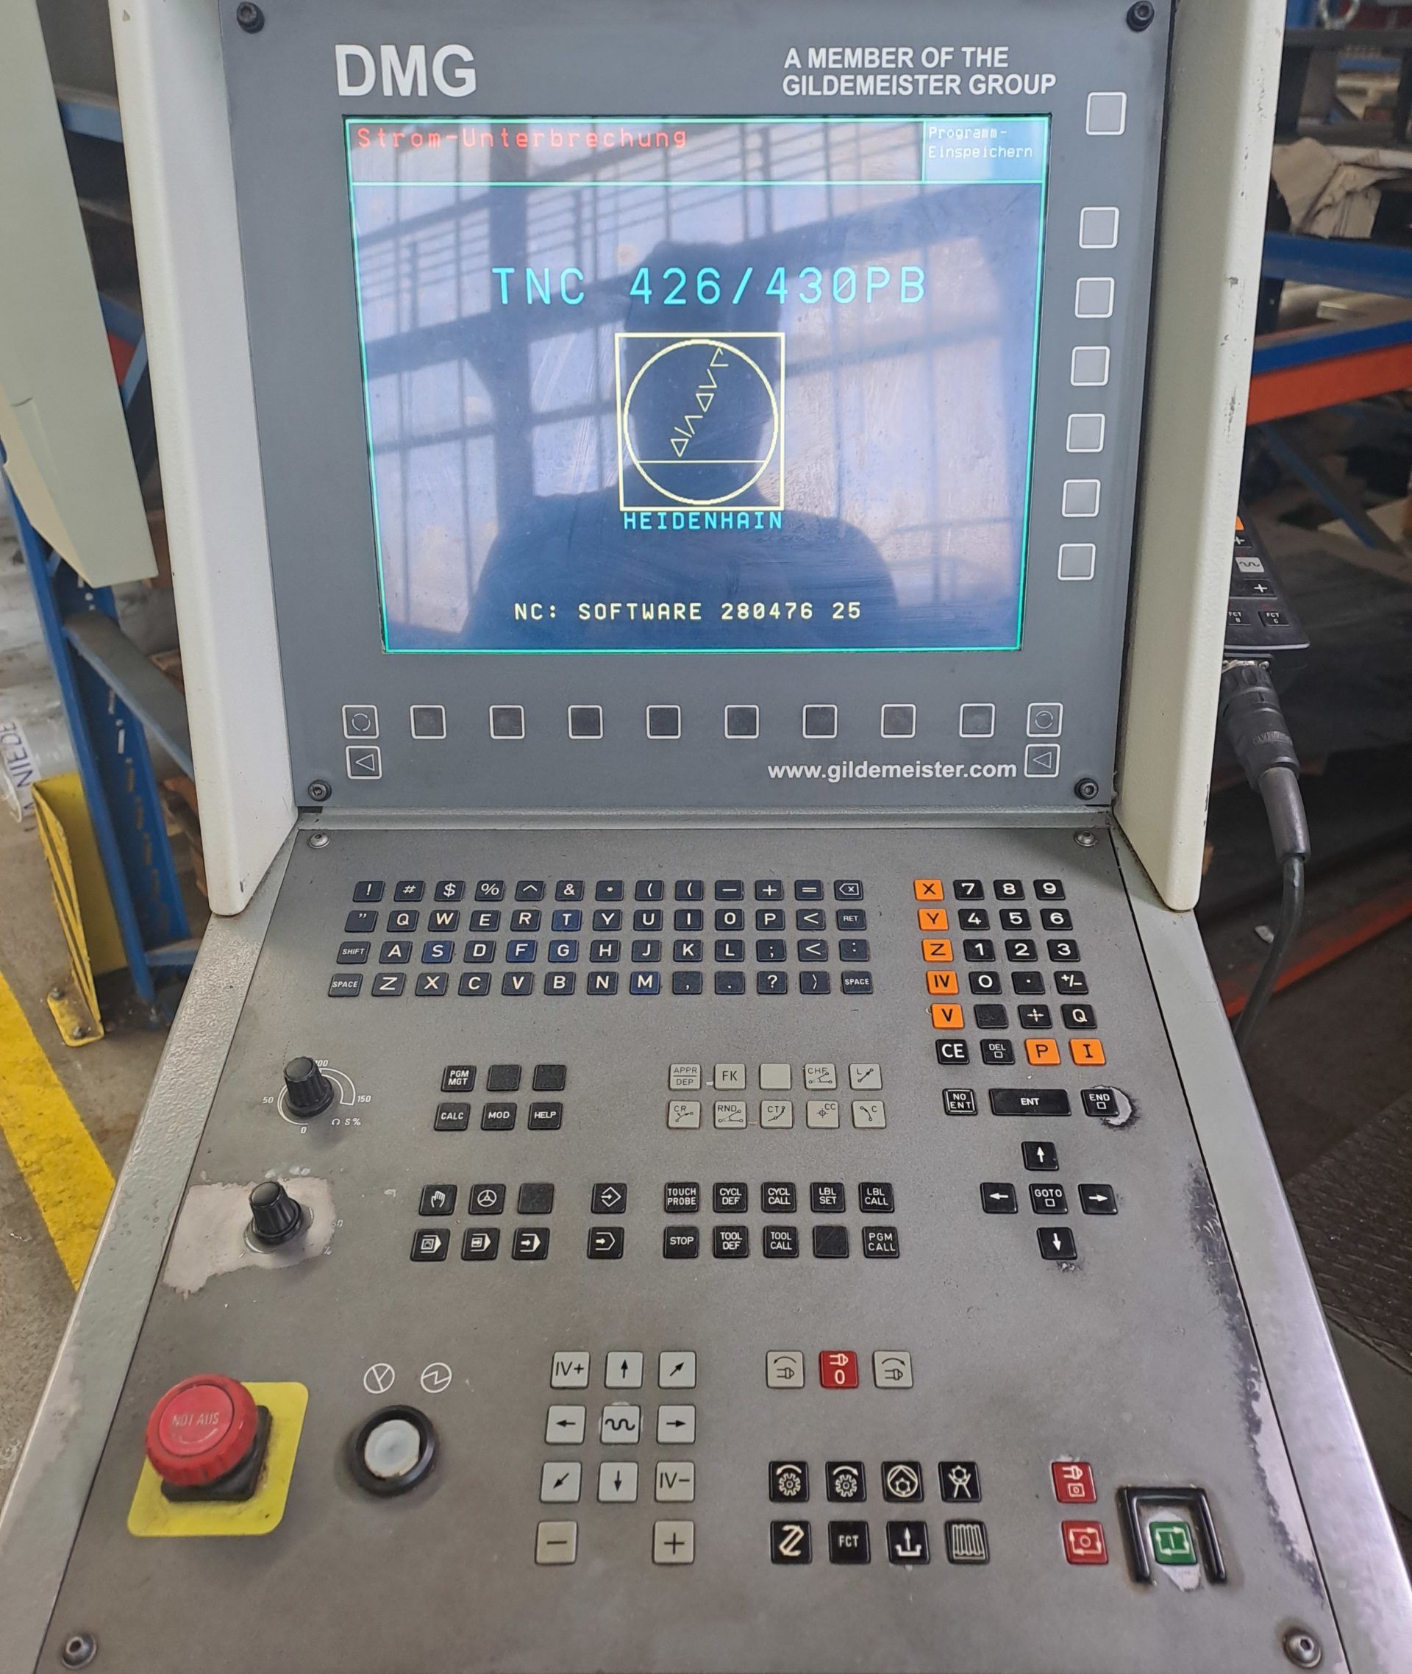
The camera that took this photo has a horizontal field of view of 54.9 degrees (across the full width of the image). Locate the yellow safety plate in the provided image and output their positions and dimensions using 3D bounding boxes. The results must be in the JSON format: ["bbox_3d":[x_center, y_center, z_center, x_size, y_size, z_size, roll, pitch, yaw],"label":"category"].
[{"bbox_3d":[-0.165,0.210,0.462,0.052,0.002,0.051,0,45,1],"label":"yellow safety plate"}]

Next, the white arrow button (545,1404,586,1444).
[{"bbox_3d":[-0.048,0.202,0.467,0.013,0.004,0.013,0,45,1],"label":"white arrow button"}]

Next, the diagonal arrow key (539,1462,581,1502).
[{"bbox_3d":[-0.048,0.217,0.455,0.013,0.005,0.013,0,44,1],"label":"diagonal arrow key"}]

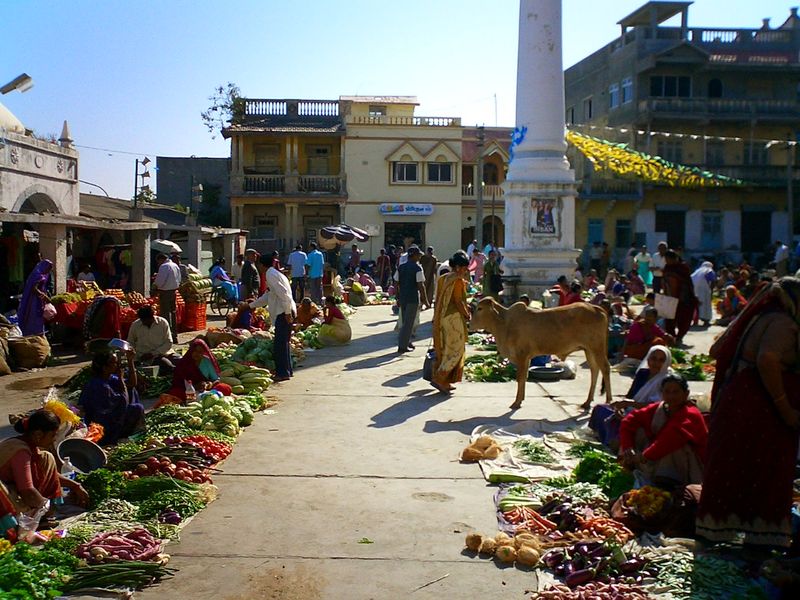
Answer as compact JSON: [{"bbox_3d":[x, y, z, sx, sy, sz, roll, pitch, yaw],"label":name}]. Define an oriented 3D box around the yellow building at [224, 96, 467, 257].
[{"bbox_3d":[-2.791,-5.488,42.716,11.000,8.600,8.000,0,4,-4],"label":"yellow building"}]

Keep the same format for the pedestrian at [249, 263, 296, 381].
[{"bbox_3d":[-1.551,0.183,10.349,0.560,1.550,0.450,0,4,3],"label":"pedestrian"}]

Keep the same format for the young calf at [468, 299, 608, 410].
[{"bbox_3d":[1.411,0.523,8.614,1.410,1.100,0.400,0,4,0],"label":"young calf"}]

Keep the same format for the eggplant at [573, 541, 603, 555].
[{"bbox_3d":[0.992,1.309,4.524,0.160,0.070,0.070,-7,6,-20],"label":"eggplant"}]

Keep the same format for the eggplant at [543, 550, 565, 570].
[{"bbox_3d":[0.789,1.333,4.393,0.135,0.072,0.072,-9,8,-34],"label":"eggplant"}]

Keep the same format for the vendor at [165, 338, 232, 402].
[{"bbox_3d":[-2.317,0.751,9.803,0.600,0.660,0.660,-4,5,-41],"label":"vendor"}]

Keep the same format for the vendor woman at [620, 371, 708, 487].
[{"bbox_3d":[1.825,0.878,5.924,0.580,0.780,0.640,2,5,30],"label":"vendor woman"}]

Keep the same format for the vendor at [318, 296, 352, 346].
[{"bbox_3d":[-1.071,0.306,14.174,0.540,0.800,0.460,1,4,12],"label":"vendor"}]

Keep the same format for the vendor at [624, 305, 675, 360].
[{"bbox_3d":[3.718,0.459,12.777,0.620,0.760,0.660,-2,4,-27],"label":"vendor"}]

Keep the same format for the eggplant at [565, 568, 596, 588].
[{"bbox_3d":[0.883,1.358,4.184,0.175,0.070,0.070,-13,11,-37],"label":"eggplant"}]

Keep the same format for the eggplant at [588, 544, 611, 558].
[{"bbox_3d":[1.066,1.347,4.580,0.130,0.075,0.075,-1,4,-6],"label":"eggplant"}]

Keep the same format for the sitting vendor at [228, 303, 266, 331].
[{"bbox_3d":[-2.774,0.286,15.456,0.620,0.680,0.520,2,4,28],"label":"sitting vendor"}]

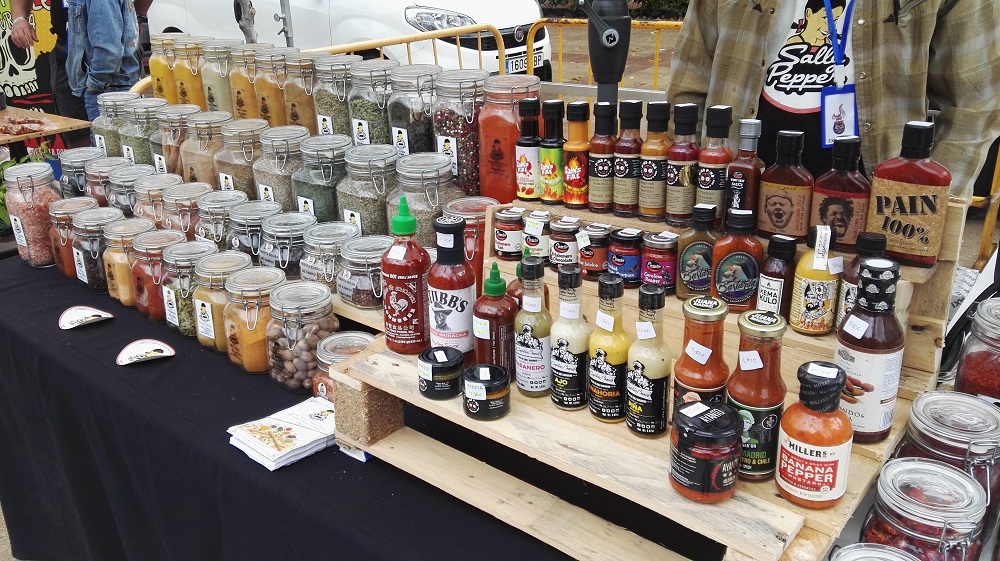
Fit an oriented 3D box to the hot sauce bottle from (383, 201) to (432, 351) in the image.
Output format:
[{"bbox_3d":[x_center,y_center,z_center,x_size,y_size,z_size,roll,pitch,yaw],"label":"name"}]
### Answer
[{"bbox_3d":[-0.134,-0.010,1.065,0.067,0.226,0.067,4,18,13],"label":"hot sauce bottle"}]

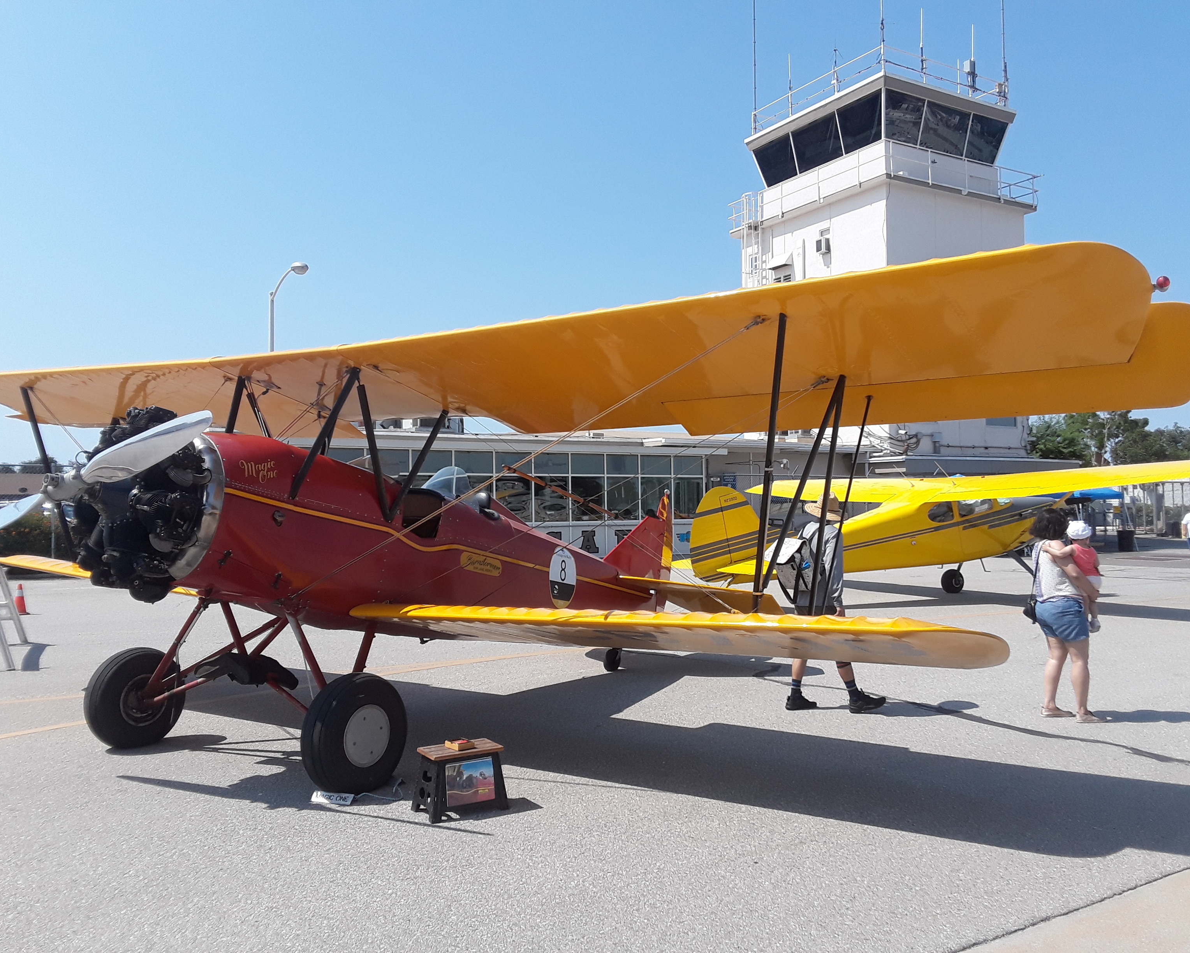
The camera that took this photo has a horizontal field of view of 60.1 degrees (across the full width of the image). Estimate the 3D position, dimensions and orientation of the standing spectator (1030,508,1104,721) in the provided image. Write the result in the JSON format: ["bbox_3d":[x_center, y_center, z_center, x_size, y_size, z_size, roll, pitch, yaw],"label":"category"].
[{"bbox_3d":[3.591,1.038,7.800,0.520,1.590,0.460,0,-2,-22],"label":"standing spectator"}]

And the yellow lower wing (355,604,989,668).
[{"bbox_3d":[0.426,0.969,6.205,3.958,0.180,1.429,-4,-17,34],"label":"yellow lower wing"}]

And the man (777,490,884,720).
[{"bbox_3d":[1.893,0.993,8.202,0.720,1.730,0.520,1,-2,-30],"label":"man"}]

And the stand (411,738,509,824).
[{"bbox_3d":[-0.717,1.622,5.502,0.450,0.336,0.280,1,-2,-35],"label":"stand"}]

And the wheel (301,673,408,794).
[{"bbox_3d":[-1.368,1.470,5.877,0.270,0.675,0.675,-2,-2,33],"label":"wheel"}]

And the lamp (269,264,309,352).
[{"bbox_3d":[-11.918,-2.724,40.309,1.500,11.390,0.350,0,-2,-16],"label":"lamp"}]

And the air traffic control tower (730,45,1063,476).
[{"bbox_3d":[11.433,-6.009,41.377,8.029,17.698,8.655,1,-2,-31],"label":"air traffic control tower"}]

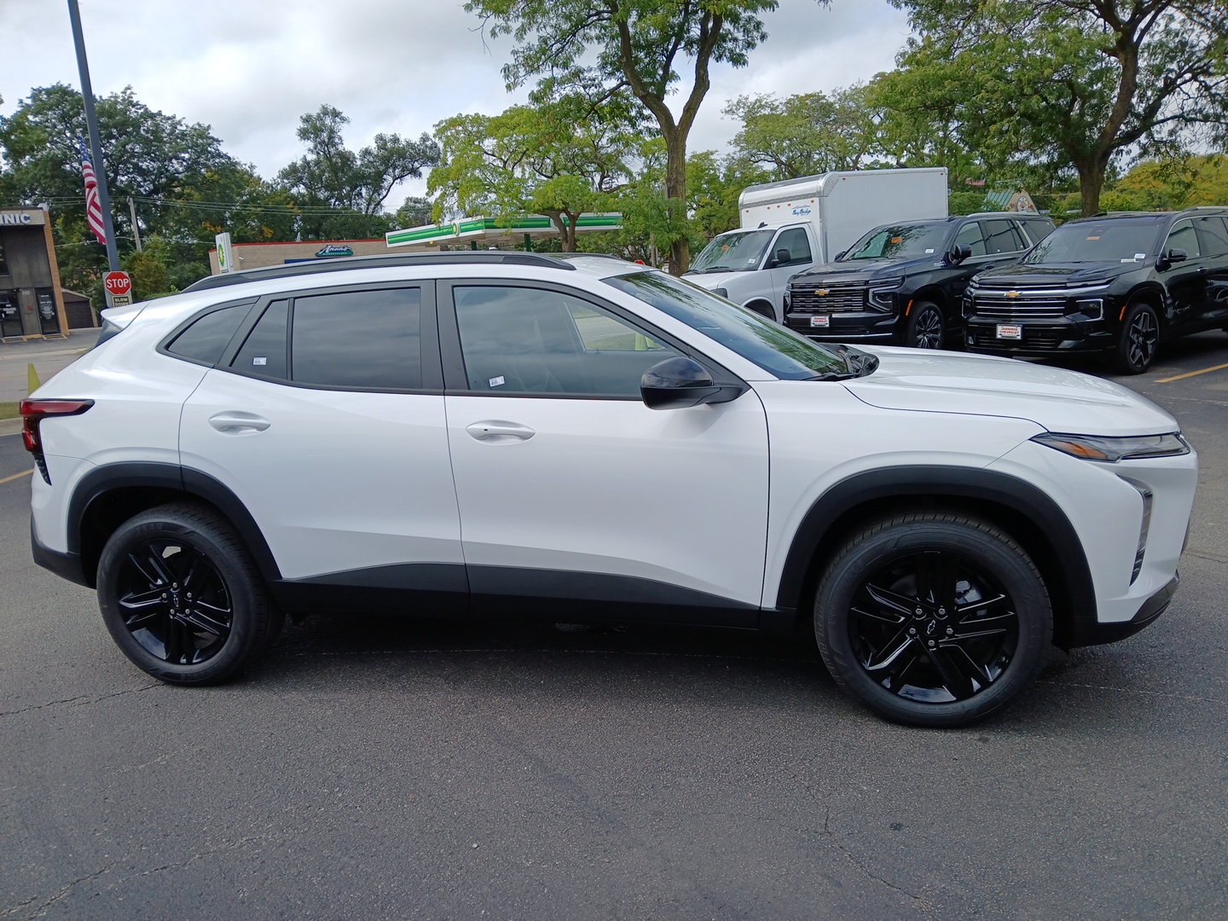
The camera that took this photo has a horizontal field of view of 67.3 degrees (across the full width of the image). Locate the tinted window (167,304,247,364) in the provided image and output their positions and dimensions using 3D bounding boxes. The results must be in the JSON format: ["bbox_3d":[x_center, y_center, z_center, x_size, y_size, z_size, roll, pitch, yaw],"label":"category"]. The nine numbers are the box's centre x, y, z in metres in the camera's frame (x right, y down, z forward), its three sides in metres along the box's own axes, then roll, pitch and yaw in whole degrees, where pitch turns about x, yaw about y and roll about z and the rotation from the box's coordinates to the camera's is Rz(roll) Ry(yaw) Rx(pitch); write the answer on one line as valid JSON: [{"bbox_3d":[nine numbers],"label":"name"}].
[{"bbox_3d":[-1.507,-0.463,3.416,0.334,0.238,0.050,-2,-17,19],"label":"tinted window"}]

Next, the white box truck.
[{"bbox_3d":[3.855,-4.163,18.759,6.300,3.070,2.420,-10,14,-32],"label":"white box truck"}]

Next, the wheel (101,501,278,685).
[{"bbox_3d":[-1.629,0.503,3.552,0.700,0.700,0.230,0,12,13],"label":"wheel"}]

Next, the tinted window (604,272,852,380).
[{"bbox_3d":[0.493,-0.555,3.677,0.919,0.116,1.360,29,16,6],"label":"tinted window"}]

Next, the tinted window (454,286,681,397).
[{"bbox_3d":[-0.149,-0.404,3.081,0.861,0.419,0.070,0,-13,13],"label":"tinted window"}]

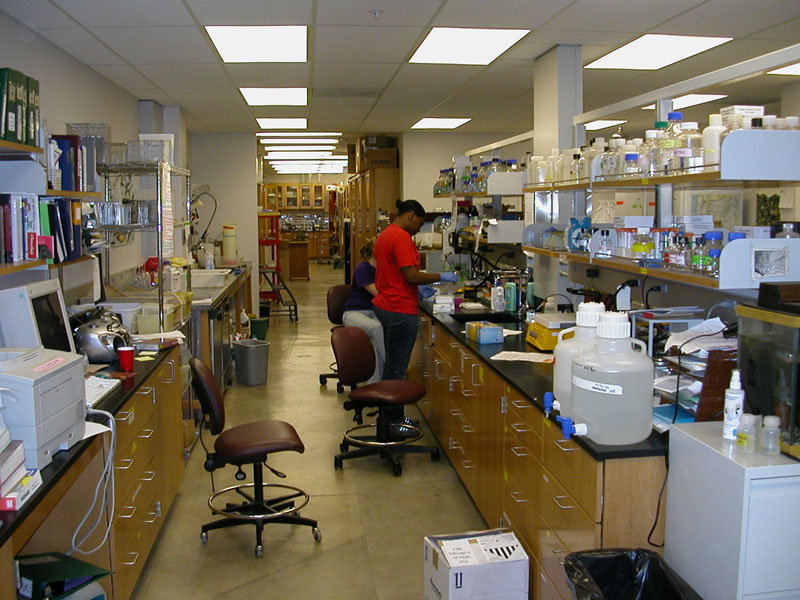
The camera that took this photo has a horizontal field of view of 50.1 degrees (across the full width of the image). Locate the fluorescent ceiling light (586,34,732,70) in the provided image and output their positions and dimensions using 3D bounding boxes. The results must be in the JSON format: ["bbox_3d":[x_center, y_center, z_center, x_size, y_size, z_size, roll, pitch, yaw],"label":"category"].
[{"bbox_3d":[1.562,-1.543,5.284,0.575,0.060,1.180,-1,6,-6],"label":"fluorescent ceiling light"}]

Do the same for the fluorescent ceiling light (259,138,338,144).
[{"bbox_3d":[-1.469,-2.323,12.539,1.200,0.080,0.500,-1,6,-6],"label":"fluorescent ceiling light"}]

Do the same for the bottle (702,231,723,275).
[{"bbox_3d":[1.034,-0.160,2.837,0.072,0.143,0.072,-1,6,-6],"label":"bottle"}]

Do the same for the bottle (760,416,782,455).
[{"bbox_3d":[0.892,0.324,2.053,0.045,0.092,0.045,-1,6,-6],"label":"bottle"}]

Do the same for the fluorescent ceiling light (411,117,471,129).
[{"bbox_3d":[0.466,-2.081,10.019,0.575,0.060,1.180,-1,6,-6],"label":"fluorescent ceiling light"}]

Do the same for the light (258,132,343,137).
[{"bbox_3d":[-1.335,-2.185,11.301,1.200,0.060,0.400,-1,6,-6],"label":"light"}]

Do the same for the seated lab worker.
[{"bbox_3d":[-0.245,0.096,7.623,0.640,1.288,0.460,3,7,31],"label":"seated lab worker"}]

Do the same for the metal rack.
[{"bbox_3d":[-1.815,0.118,5.852,0.650,2.070,1.320,-1,6,-6],"label":"metal rack"}]

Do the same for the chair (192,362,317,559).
[{"bbox_3d":[-0.757,0.790,4.557,0.660,0.980,0.600,-1,6,-9],"label":"chair"}]

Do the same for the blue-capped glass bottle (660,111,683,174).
[{"bbox_3d":[1.012,-0.573,3.140,0.100,0.230,0.100,-1,6,-6],"label":"blue-capped glass bottle"}]

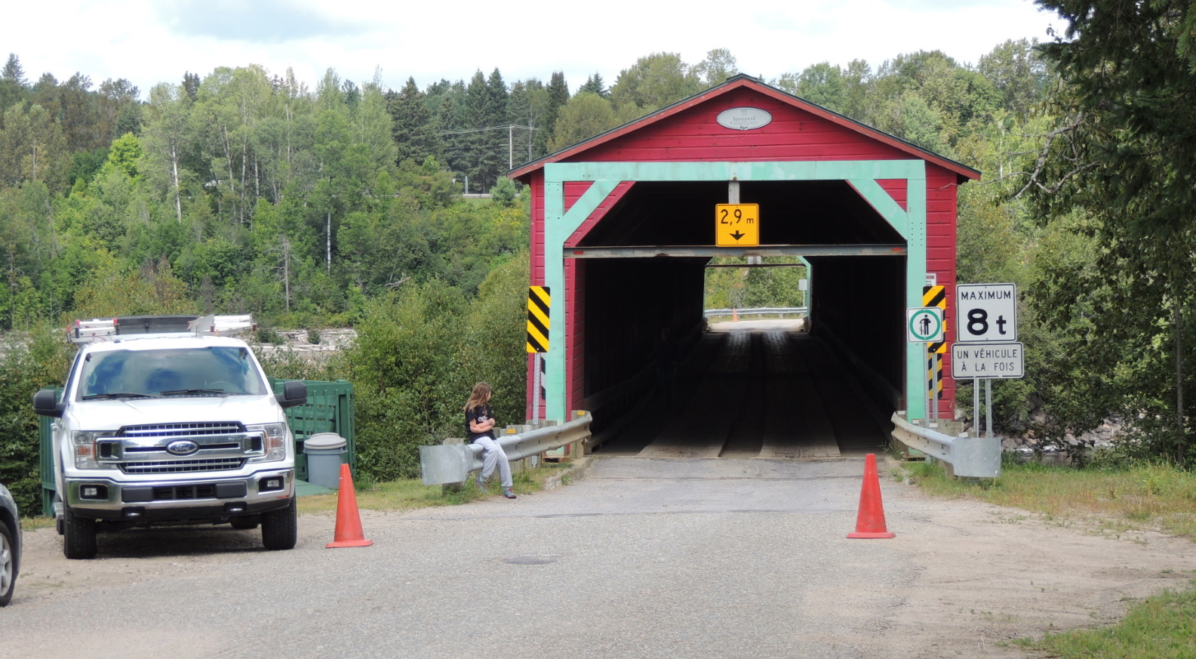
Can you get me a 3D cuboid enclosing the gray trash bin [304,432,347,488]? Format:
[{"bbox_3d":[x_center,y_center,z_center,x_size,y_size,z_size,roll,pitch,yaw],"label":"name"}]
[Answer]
[{"bbox_3d":[-3.469,1.672,39.600,0.545,0.725,0.545,-1,1,-3],"label":"gray trash bin"}]

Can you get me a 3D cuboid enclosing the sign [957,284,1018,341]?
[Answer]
[{"bbox_3d":[4.906,-0.206,39.200,0.750,0.735,0.030,-2,1,3],"label":"sign"}]

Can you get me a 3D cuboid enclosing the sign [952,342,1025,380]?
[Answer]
[{"bbox_3d":[4.924,0.395,39.200,0.905,0.450,0.030,-2,1,3],"label":"sign"}]

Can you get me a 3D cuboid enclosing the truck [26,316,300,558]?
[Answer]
[{"bbox_3d":[-3.990,0.925,28.800,2.300,2.030,5.900,-1,0,-10],"label":"truck"}]

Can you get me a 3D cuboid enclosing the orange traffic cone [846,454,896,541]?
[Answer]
[{"bbox_3d":[2.343,1.432,26.700,0.410,0.730,0.410,0,1,3],"label":"orange traffic cone"}]

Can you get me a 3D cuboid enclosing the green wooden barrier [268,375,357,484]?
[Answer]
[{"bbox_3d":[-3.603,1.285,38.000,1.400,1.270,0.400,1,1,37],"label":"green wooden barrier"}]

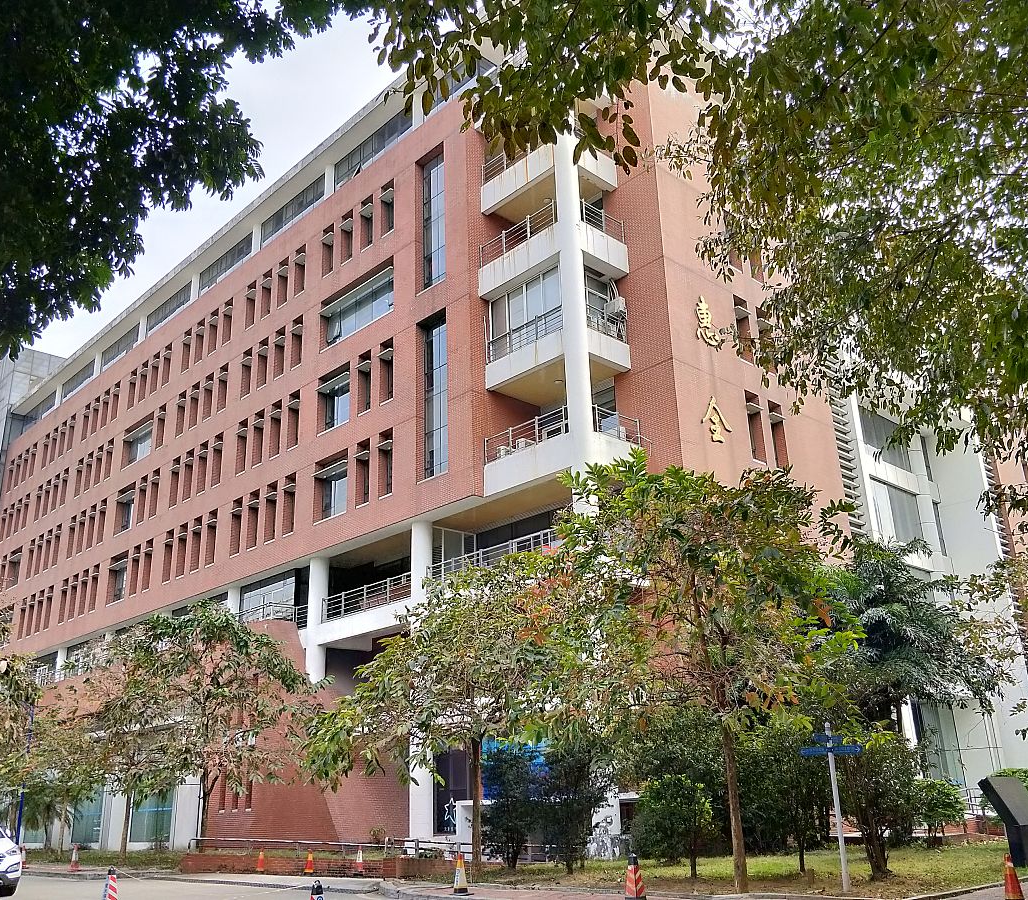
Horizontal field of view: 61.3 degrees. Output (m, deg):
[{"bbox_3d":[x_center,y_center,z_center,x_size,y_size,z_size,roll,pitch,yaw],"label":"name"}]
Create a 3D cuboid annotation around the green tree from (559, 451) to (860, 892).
[{"bbox_3d":[3.519,3.627,15.582,5.300,7.600,5.100,-6,-20,10],"label":"green tree"}]

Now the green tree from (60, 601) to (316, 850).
[{"bbox_3d":[-9.994,8.468,27.045,7.200,7.600,6.600,5,-21,-18],"label":"green tree"}]

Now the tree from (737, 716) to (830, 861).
[{"bbox_3d":[5.864,7.320,18.761,1.950,2.970,1.850,-7,-21,14],"label":"tree"}]

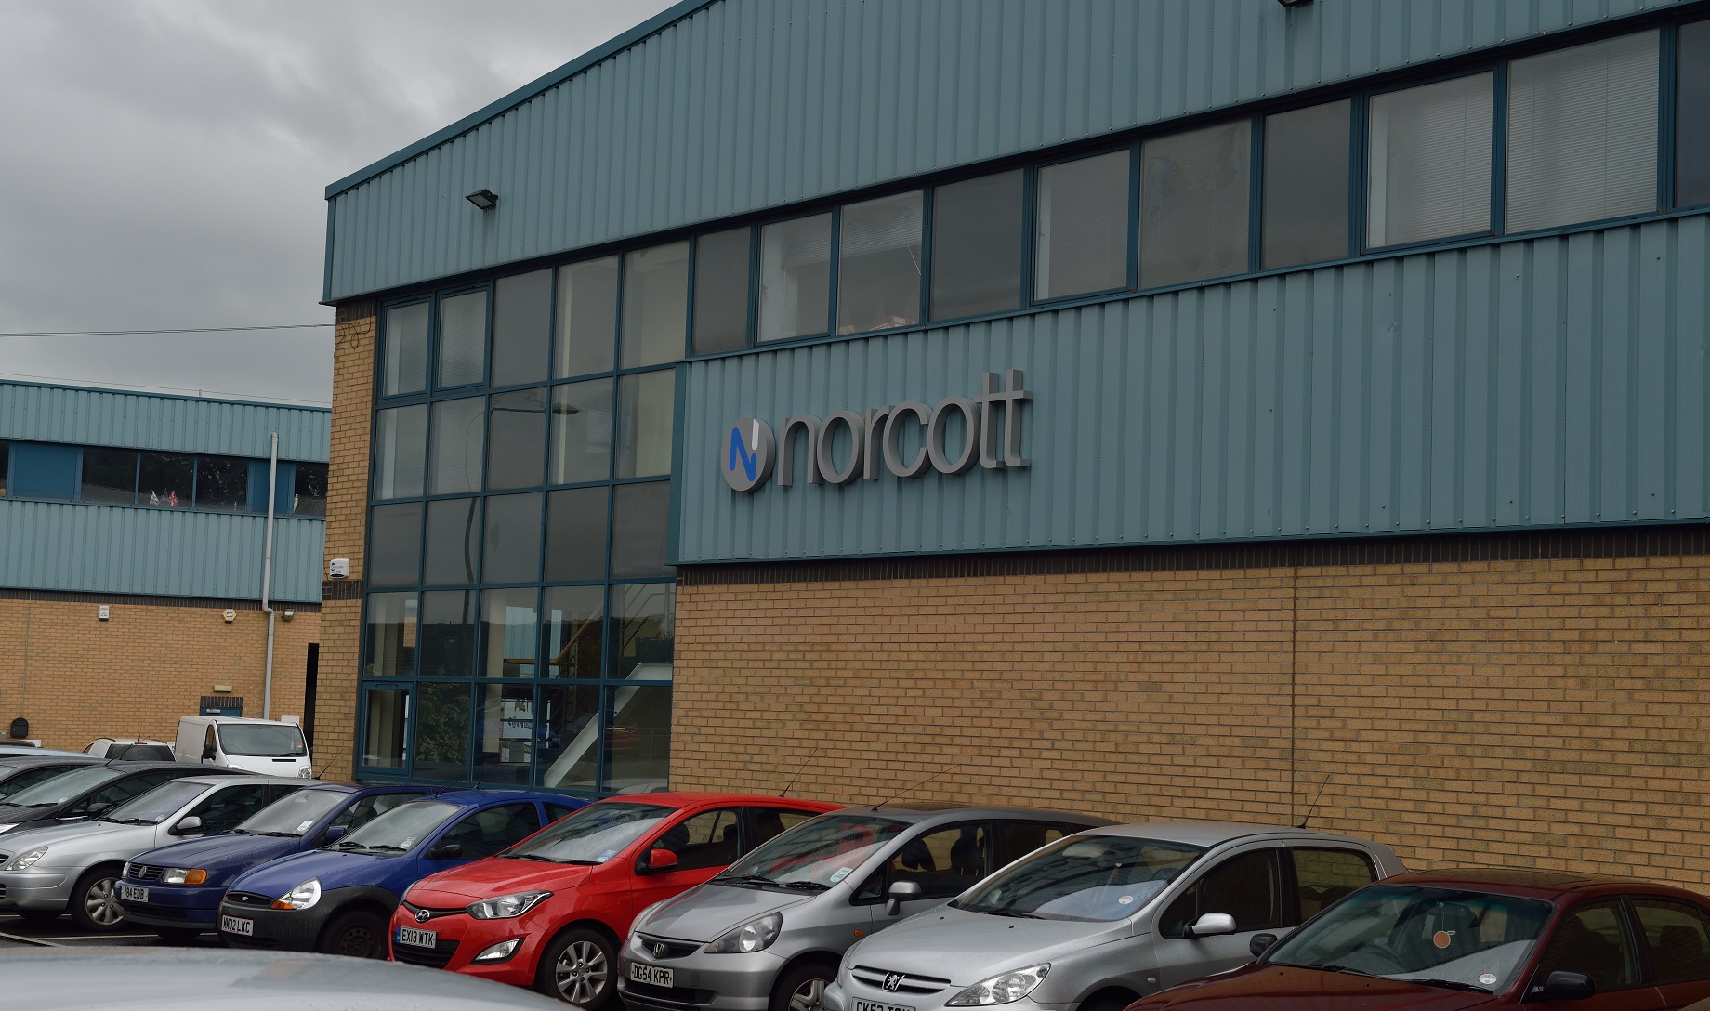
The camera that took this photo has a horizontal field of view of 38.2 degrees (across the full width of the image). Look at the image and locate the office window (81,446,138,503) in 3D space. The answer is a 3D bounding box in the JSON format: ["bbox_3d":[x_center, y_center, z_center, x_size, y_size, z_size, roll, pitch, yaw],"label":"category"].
[{"bbox_3d":[-16.313,-0.640,54.029,1.090,1.167,0.100,4,-5,-27],"label":"office window"}]

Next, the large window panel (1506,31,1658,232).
[{"bbox_3d":[4.611,-2.355,15.852,0.100,1.151,1.091,5,-6,-40],"label":"large window panel"}]

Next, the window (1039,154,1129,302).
[{"bbox_3d":[1.783,-2.184,19.415,0.100,1.044,0.975,6,-6,-40],"label":"window"}]

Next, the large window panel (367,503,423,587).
[{"bbox_3d":[-5.098,0.442,27.351,0.090,0.930,1.140,6,-6,-39],"label":"large window panel"}]

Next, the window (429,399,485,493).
[{"bbox_3d":[-4.193,-0.613,26.081,0.100,0.998,1.070,5,-6,-40],"label":"window"}]

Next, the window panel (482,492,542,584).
[{"bbox_3d":[-3.481,0.338,25.131,0.100,0.902,1.095,5,-6,-40],"label":"window panel"}]

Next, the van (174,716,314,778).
[{"bbox_3d":[-12.417,5.300,50.466,1.930,1.970,4.800,4,-5,-27],"label":"van"}]

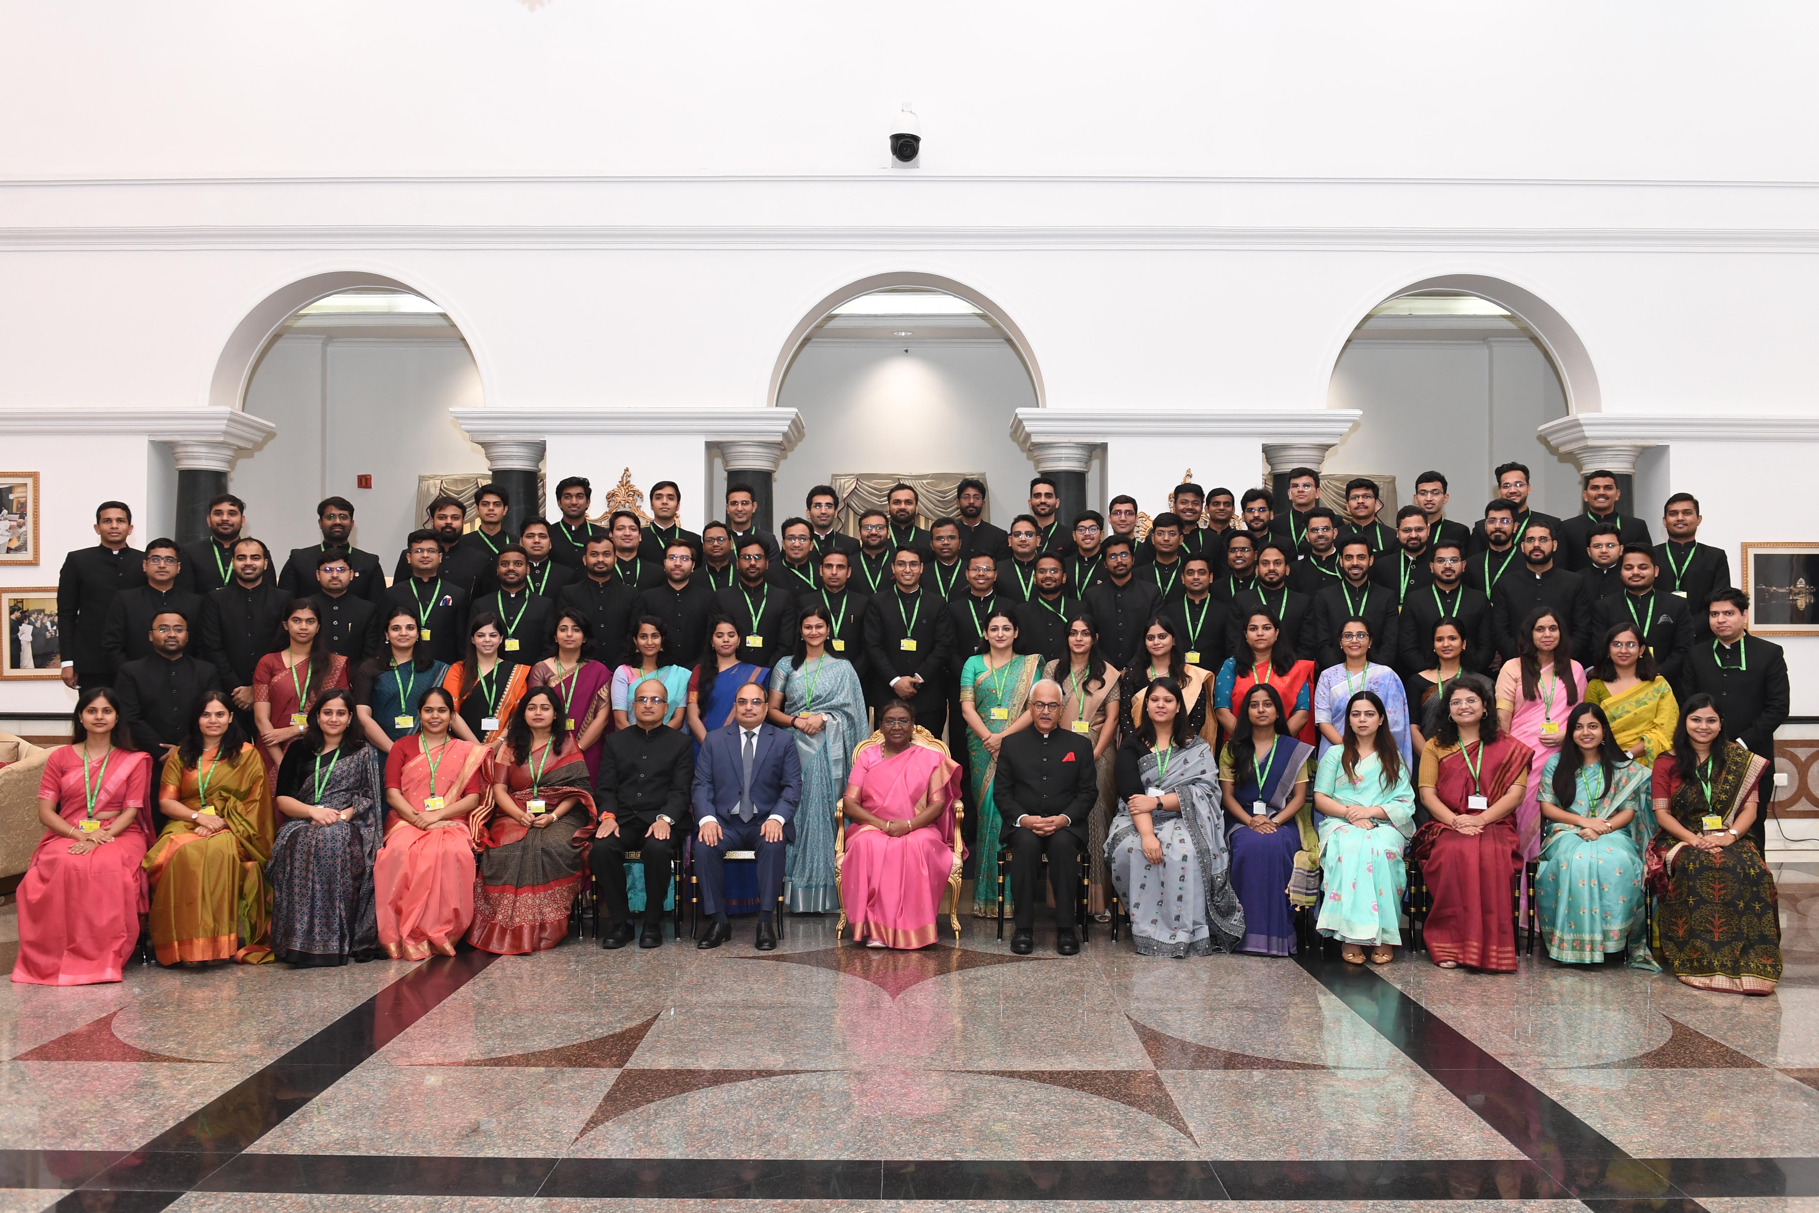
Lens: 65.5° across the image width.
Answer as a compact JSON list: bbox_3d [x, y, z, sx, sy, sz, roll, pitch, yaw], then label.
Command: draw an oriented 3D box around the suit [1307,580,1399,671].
[{"bbox_3d":[2.429,0.621,7.737,0.520,1.515,0.310,0,-2,15],"label":"suit"}]

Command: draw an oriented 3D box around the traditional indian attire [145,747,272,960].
[{"bbox_3d":[-3.262,1.125,6.593,0.550,0.955,0.680,1,-2,-21],"label":"traditional indian attire"}]

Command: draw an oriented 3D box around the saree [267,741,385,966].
[{"bbox_3d":[-2.726,1.130,6.677,0.520,0.975,0.710,0,-1,-17],"label":"saree"}]

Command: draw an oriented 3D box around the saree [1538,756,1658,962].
[{"bbox_3d":[3.245,1.159,6.706,0.540,0.920,0.700,0,-1,18],"label":"saree"}]

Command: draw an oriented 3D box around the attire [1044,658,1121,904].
[{"bbox_3d":[0.909,0.943,7.527,0.450,1.325,0.360,0,-2,3],"label":"attire"}]

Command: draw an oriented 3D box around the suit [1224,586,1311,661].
[{"bbox_3d":[1.950,0.641,7.738,0.500,1.520,0.320,0,-1,8],"label":"suit"}]

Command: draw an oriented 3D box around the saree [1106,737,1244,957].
[{"bbox_3d":[1.271,1.134,6.837,0.620,0.975,0.680,0,-1,5],"label":"saree"}]

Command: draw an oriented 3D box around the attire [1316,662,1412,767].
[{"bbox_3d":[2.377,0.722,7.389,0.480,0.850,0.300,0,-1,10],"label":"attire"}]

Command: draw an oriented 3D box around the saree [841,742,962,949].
[{"bbox_3d":[-0.031,1.138,6.922,0.590,0.940,0.700,0,-2,0],"label":"saree"}]

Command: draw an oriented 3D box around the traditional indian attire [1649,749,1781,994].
[{"bbox_3d":[3.515,1.122,6.188,0.530,0.980,0.680,0,-2,24],"label":"traditional indian attire"}]

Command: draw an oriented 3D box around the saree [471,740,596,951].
[{"bbox_3d":[-1.801,1.113,6.812,0.600,0.980,0.700,0,-2,-6],"label":"saree"}]

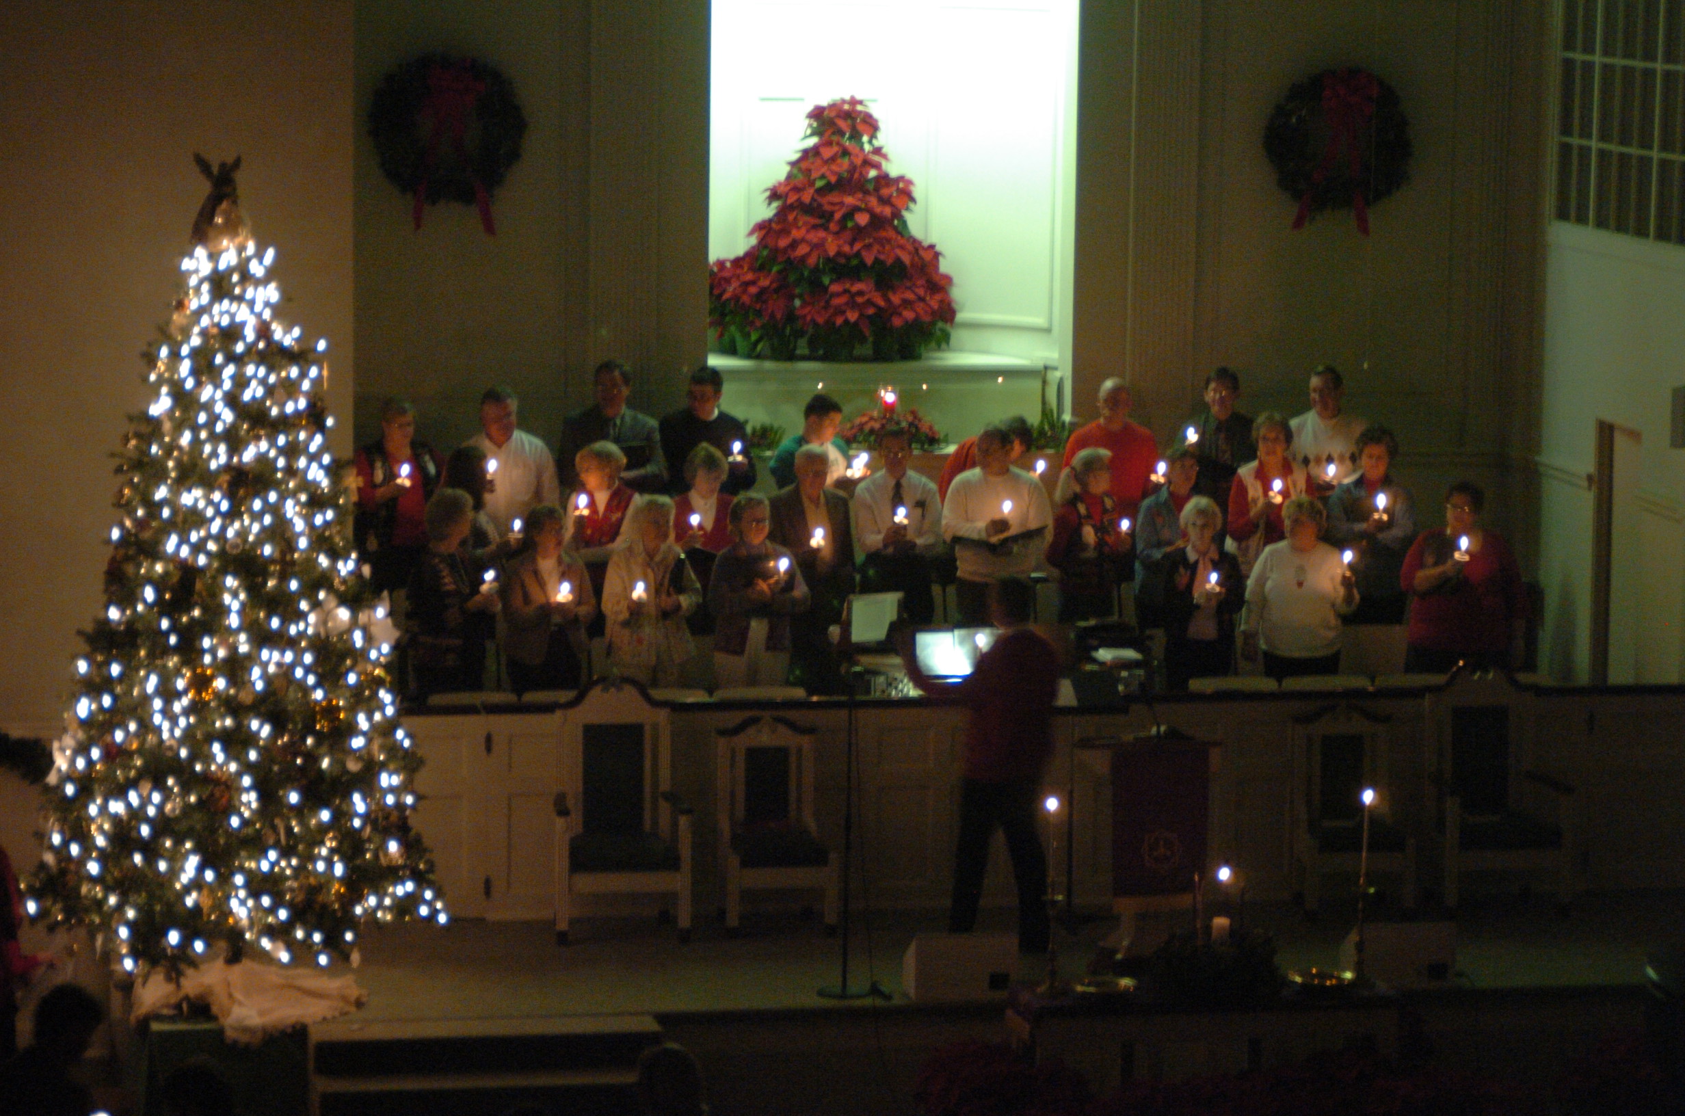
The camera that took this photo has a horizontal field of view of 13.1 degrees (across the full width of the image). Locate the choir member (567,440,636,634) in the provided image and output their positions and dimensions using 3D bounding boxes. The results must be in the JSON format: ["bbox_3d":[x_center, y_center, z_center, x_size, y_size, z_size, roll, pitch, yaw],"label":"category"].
[{"bbox_3d":[-1.237,0.232,37.393,0.460,1.620,0.430,0,7,-5],"label":"choir member"}]

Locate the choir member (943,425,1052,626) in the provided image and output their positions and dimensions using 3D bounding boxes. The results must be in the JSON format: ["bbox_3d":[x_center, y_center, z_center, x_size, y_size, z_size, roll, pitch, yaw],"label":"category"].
[{"bbox_3d":[0.762,0.202,36.981,0.550,1.760,0.460,0,7,-10],"label":"choir member"}]

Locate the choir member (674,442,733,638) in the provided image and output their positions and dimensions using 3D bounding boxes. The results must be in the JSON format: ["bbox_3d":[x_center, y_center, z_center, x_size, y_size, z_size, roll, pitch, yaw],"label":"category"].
[{"bbox_3d":[-0.723,0.237,37.493,0.460,1.620,0.430,0,7,-8],"label":"choir member"}]

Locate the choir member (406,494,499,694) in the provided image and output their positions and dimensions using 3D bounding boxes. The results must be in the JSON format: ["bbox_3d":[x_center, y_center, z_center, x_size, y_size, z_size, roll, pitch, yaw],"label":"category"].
[{"bbox_3d":[-1.888,0.478,35.364,0.430,1.620,0.390,-5,9,-42],"label":"choir member"}]

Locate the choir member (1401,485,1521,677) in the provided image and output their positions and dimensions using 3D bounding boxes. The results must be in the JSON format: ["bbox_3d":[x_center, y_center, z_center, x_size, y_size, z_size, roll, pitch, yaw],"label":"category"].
[{"bbox_3d":[3.071,0.434,36.510,0.620,1.630,0.480,2,7,8],"label":"choir member"}]

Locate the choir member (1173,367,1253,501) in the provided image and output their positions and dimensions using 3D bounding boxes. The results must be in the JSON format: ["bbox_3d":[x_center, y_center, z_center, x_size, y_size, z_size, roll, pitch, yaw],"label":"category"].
[{"bbox_3d":[1.957,-0.135,38.999,0.480,1.730,0.420,1,7,-2],"label":"choir member"}]

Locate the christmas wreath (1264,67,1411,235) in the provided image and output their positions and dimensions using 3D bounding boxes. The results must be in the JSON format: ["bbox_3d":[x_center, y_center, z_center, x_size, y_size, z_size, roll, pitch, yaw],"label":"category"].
[{"bbox_3d":[2.627,-2.174,39.007,0.770,0.880,0.180,-1,7,-13],"label":"christmas wreath"}]

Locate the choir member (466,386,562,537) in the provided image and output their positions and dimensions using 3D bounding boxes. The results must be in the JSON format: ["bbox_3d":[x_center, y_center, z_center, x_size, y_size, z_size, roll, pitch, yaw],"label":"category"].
[{"bbox_3d":[-1.685,0.001,37.011,0.530,1.730,0.380,1,7,0],"label":"choir member"}]

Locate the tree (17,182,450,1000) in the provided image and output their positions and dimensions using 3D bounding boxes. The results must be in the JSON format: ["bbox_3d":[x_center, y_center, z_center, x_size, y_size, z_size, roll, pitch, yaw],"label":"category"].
[{"bbox_3d":[-2.676,-0.014,32.300,1.820,3.500,1.820,-1,7,-15],"label":"tree"}]

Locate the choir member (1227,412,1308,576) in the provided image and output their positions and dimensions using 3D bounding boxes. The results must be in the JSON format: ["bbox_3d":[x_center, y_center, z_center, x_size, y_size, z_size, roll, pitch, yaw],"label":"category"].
[{"bbox_3d":[2.198,0.078,38.195,0.480,1.650,0.430,2,7,5],"label":"choir member"}]

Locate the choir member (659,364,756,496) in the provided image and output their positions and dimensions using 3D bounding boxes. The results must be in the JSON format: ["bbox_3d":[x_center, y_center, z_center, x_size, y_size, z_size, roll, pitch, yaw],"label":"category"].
[{"bbox_3d":[-0.702,-0.113,37.384,0.510,1.760,0.420,1,7,-4],"label":"choir member"}]

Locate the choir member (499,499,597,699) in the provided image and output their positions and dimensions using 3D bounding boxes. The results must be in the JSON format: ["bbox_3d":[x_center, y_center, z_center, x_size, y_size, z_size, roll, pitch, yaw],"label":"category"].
[{"bbox_3d":[-1.488,0.558,36.494,0.500,1.630,0.450,-1,7,-15],"label":"choir member"}]

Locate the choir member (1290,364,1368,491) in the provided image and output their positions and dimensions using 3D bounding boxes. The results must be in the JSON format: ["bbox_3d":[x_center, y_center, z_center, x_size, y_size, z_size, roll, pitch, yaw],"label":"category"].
[{"bbox_3d":[2.514,-0.136,38.243,0.500,1.760,0.420,1,7,3],"label":"choir member"}]

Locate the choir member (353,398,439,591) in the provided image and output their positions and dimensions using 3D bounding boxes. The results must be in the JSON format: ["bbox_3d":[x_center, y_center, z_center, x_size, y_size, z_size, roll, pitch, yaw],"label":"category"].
[{"bbox_3d":[-2.240,0.022,36.883,0.460,1.660,0.420,-1,7,-14],"label":"choir member"}]

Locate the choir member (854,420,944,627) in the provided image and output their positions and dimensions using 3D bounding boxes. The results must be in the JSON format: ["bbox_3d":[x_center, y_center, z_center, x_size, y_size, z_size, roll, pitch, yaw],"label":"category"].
[{"bbox_3d":[0.271,0.200,36.849,0.470,1.750,0.420,0,7,-6],"label":"choir member"}]

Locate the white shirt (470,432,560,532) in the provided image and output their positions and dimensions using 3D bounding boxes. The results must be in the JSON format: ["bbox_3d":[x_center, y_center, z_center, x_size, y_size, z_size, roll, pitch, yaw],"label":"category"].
[{"bbox_3d":[-1.674,-0.319,37.013,0.520,0.660,0.330,1,7,0],"label":"white shirt"}]

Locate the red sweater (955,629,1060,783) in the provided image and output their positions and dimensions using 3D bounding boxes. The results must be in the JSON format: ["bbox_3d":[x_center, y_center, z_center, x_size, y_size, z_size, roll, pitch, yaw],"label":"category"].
[{"bbox_3d":[0.789,0.698,34.900,0.520,0.720,0.360,1,7,-2],"label":"red sweater"}]

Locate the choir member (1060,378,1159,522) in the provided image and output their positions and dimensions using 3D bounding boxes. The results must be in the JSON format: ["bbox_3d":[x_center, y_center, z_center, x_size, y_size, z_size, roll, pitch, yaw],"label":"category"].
[{"bbox_3d":[1.402,-0.067,38.901,0.530,1.750,0.420,1,7,3],"label":"choir member"}]

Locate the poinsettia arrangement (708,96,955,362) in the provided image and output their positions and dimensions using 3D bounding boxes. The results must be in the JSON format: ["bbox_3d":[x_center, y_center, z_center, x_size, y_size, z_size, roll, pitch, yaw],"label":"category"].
[{"bbox_3d":[-0.076,-1.746,39.083,1.320,1.380,1.100,-1,7,-13],"label":"poinsettia arrangement"}]

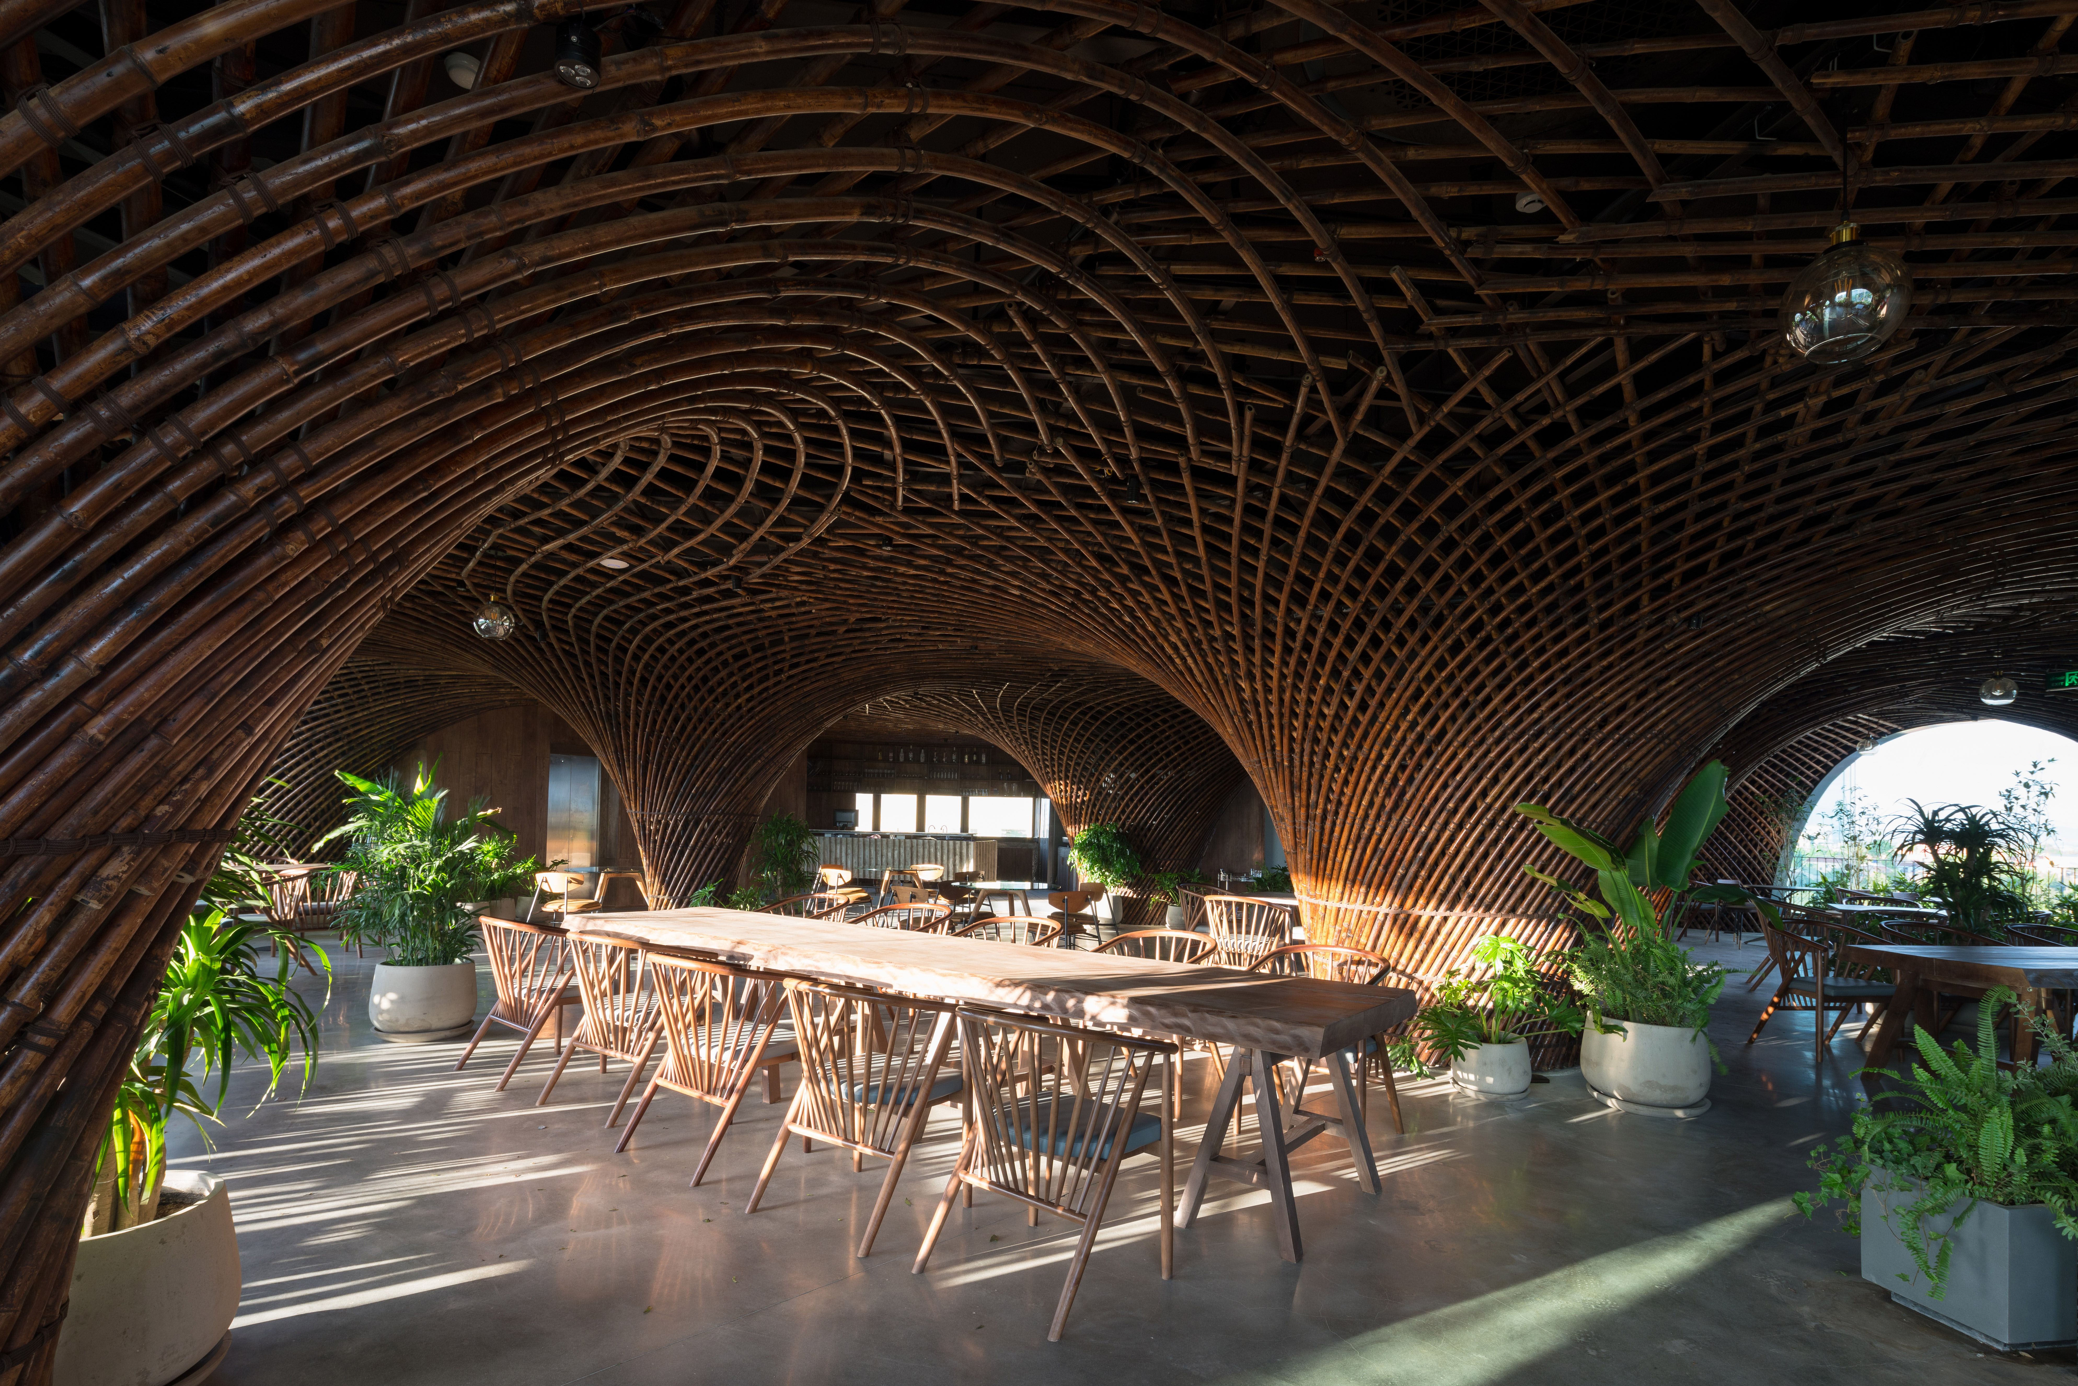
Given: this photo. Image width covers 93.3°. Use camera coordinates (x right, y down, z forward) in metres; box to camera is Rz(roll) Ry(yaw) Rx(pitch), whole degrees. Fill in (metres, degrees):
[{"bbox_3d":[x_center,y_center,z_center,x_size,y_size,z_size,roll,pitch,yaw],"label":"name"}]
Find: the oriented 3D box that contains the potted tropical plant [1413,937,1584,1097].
[{"bbox_3d":[2.300,1.590,4.918,0.840,0.760,0.740,0,-6,0],"label":"potted tropical plant"}]

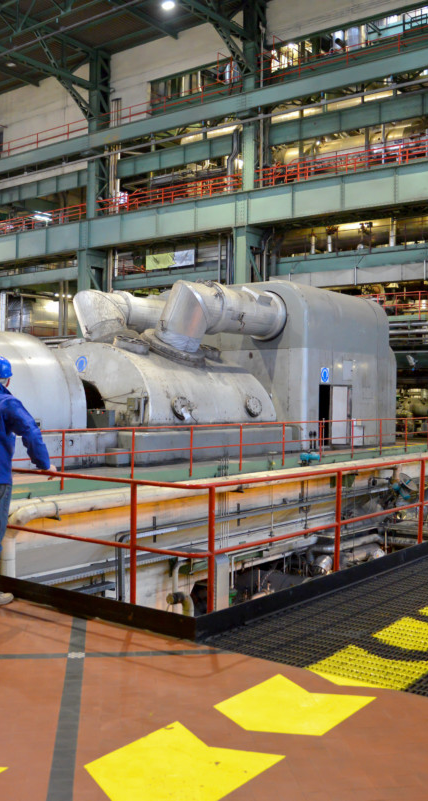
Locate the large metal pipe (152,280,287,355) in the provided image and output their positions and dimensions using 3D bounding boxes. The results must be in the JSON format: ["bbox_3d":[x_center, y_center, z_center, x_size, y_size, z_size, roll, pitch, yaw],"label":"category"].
[{"bbox_3d":[0.162,-2.430,23.914,1.850,2.150,4.600,1,0,37],"label":"large metal pipe"}]

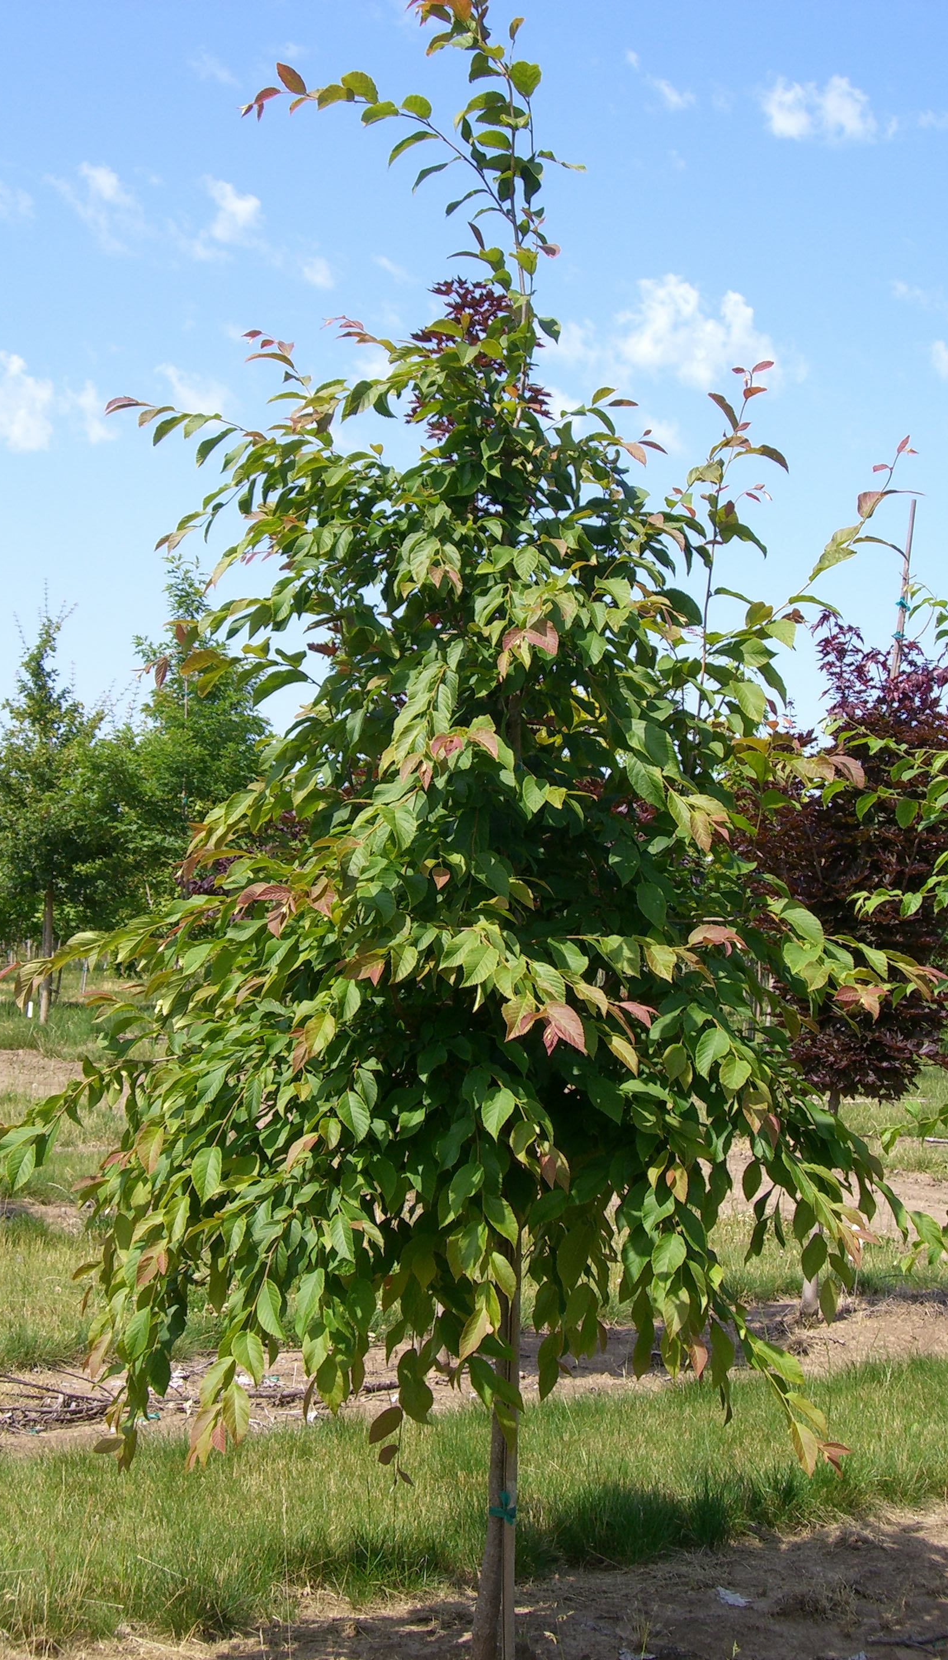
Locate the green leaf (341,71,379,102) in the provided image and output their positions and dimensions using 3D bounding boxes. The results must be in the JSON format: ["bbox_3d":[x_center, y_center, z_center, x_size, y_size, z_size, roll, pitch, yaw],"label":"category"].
[{"bbox_3d":[-0.234,-1.523,5.400,0.078,0.064,0.040,2,-1,0],"label":"green leaf"}]

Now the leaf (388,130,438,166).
[{"bbox_3d":[-0.125,-1.401,5.420,0.104,0.074,0.045,2,-1,0],"label":"leaf"}]

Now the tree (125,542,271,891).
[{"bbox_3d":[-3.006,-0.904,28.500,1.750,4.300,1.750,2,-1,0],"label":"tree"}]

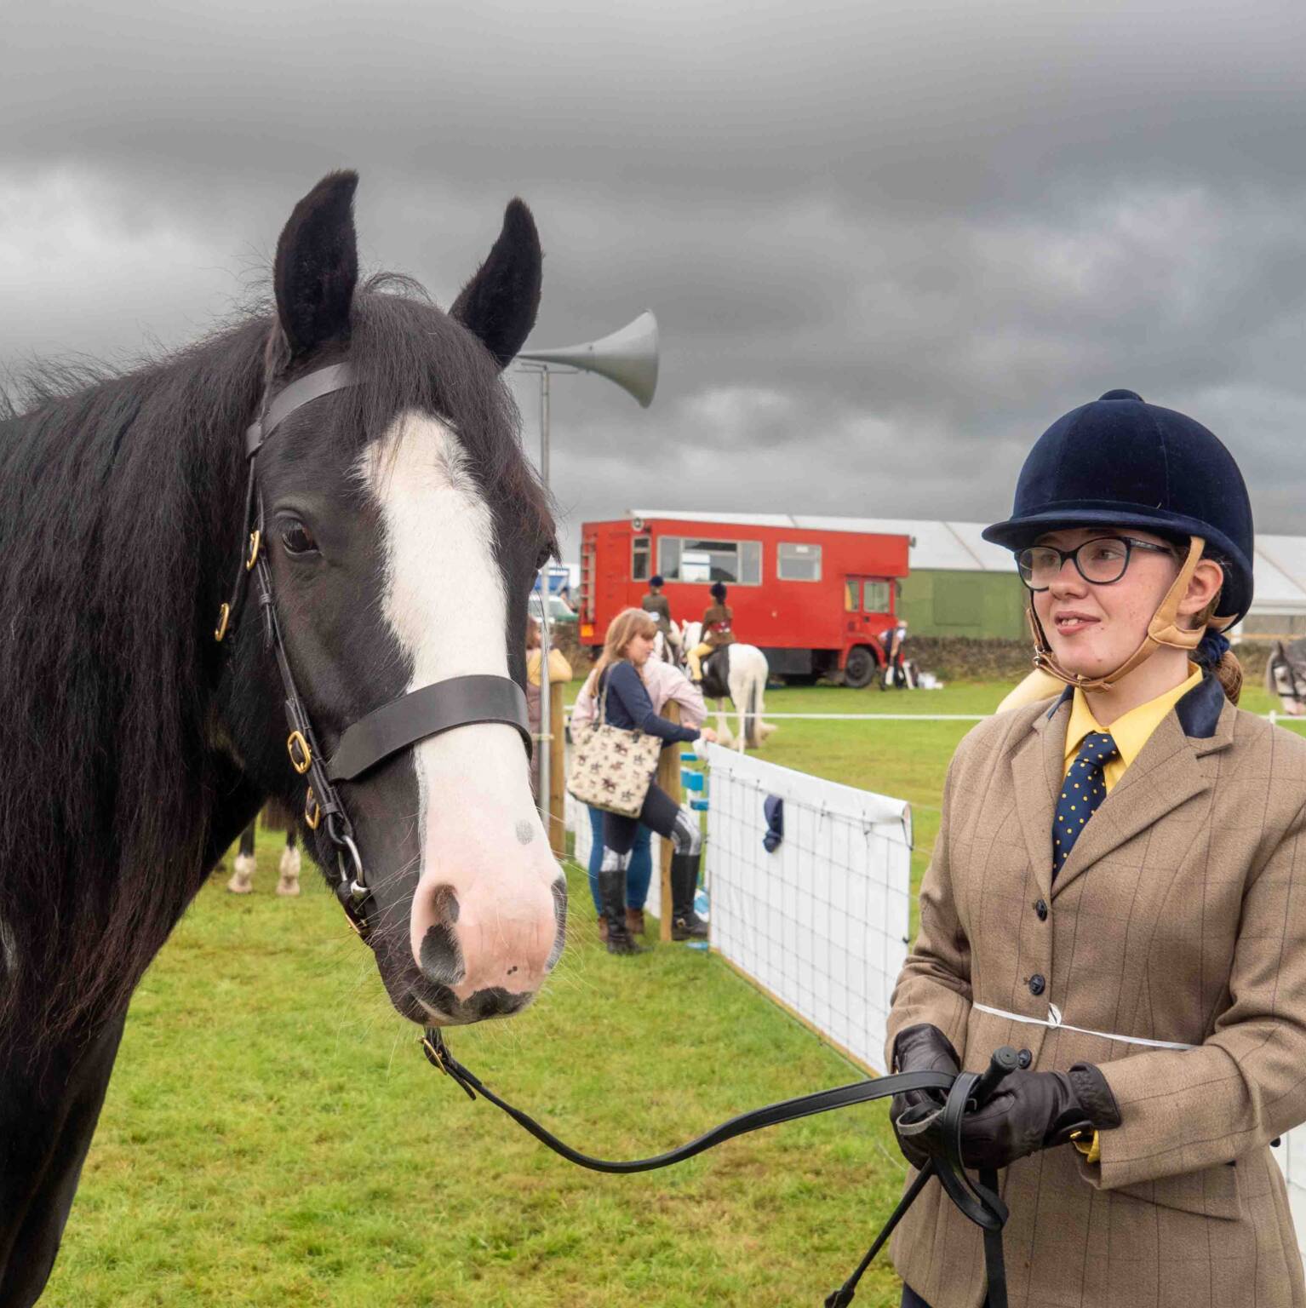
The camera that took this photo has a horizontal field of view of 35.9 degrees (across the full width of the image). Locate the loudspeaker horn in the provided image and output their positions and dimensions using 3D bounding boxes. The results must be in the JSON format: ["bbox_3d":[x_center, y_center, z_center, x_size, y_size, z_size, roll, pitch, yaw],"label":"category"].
[{"bbox_3d":[-0.477,-1.951,13.300,0.990,0.645,0.645,1,1,-14],"label":"loudspeaker horn"}]

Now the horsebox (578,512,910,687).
[{"bbox_3d":[2.106,-1.045,44.343,7.500,3.400,2.400,0,1,-40],"label":"horsebox"}]

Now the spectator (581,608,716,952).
[{"bbox_3d":[-0.023,0.594,9.600,0.600,1.620,0.520,1,1,-9],"label":"spectator"}]

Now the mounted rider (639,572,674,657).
[{"bbox_3d":[0.067,-0.472,28.500,0.500,1.280,0.520,1,1,14],"label":"mounted rider"}]

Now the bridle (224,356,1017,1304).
[{"bbox_3d":[-0.035,0.154,1.710,0.585,0.830,0.405,0,1,-25],"label":"bridle"}]

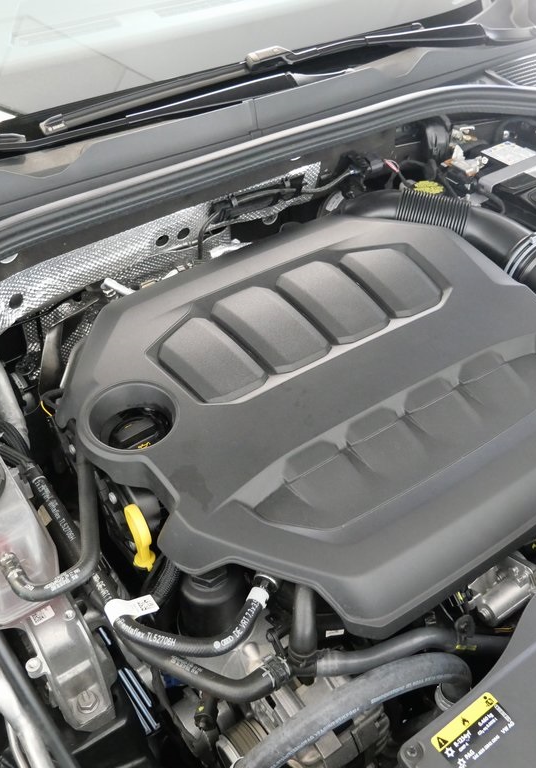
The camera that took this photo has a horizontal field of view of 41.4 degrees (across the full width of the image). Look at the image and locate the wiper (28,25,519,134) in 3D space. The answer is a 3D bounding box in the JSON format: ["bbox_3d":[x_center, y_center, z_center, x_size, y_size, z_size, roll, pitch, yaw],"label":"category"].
[{"bbox_3d":[0.052,-0.465,1.042,0.830,0.070,0.110,-21,48,-20],"label":"wiper"}]

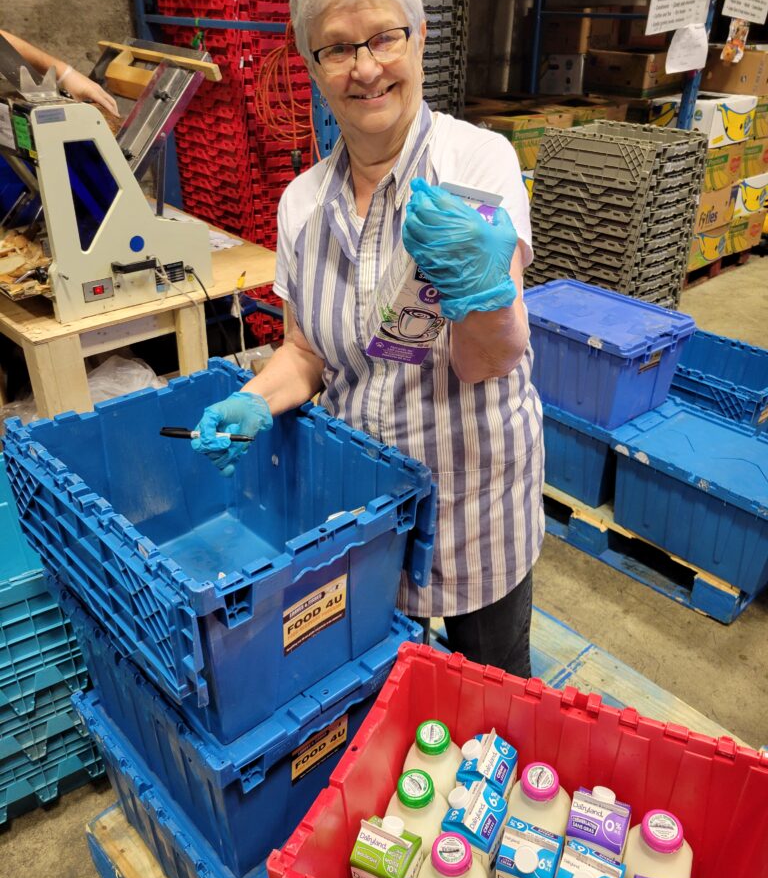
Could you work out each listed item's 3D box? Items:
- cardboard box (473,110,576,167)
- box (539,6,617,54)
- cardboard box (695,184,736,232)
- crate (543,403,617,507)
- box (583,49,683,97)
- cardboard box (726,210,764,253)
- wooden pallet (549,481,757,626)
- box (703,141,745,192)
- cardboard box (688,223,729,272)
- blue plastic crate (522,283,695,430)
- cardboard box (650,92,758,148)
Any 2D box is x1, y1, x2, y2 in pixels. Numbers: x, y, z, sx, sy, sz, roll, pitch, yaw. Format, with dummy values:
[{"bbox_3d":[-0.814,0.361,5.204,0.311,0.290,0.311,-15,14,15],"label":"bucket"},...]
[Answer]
[{"bbox_3d":[0.698,-1.627,4.149,0.503,0.247,0.405,-24,37,-36],"label":"cardboard box"},{"bbox_3d":[1.301,-2.685,5.039,0.460,0.250,0.405,-24,37,-36],"label":"box"},{"bbox_3d":[1.968,-1.540,4.988,0.503,0.247,0.405,-24,37,-36],"label":"cardboard box"},{"bbox_3d":[0.680,-0.039,2.750,0.390,0.308,0.540,-24,37,-35],"label":"crate"},{"bbox_3d":[1.629,-2.359,4.951,0.503,0.247,0.405,-25,37,-36],"label":"box"},{"bbox_3d":[2.344,-1.490,5.405,0.503,0.247,0.405,-24,37,-36],"label":"cardboard box"},{"bbox_3d":[1.137,0.112,2.936,1.219,0.141,1.016,-24,37,-36],"label":"wooden pallet"},{"bbox_3d":[1.966,-1.757,4.867,0.503,0.247,0.405,-24,37,-36],"label":"box"},{"bbox_3d":[1.969,-1.323,5.109,0.503,0.247,0.405,-24,37,-36],"label":"cardboard box"},{"bbox_3d":[0.687,-0.299,2.606,0.390,0.308,0.540,-23,36,-35],"label":"blue plastic crate"},{"bbox_3d":[1.965,-1.974,4.746,0.503,0.247,0.405,-24,37,-36],"label":"cardboard box"}]

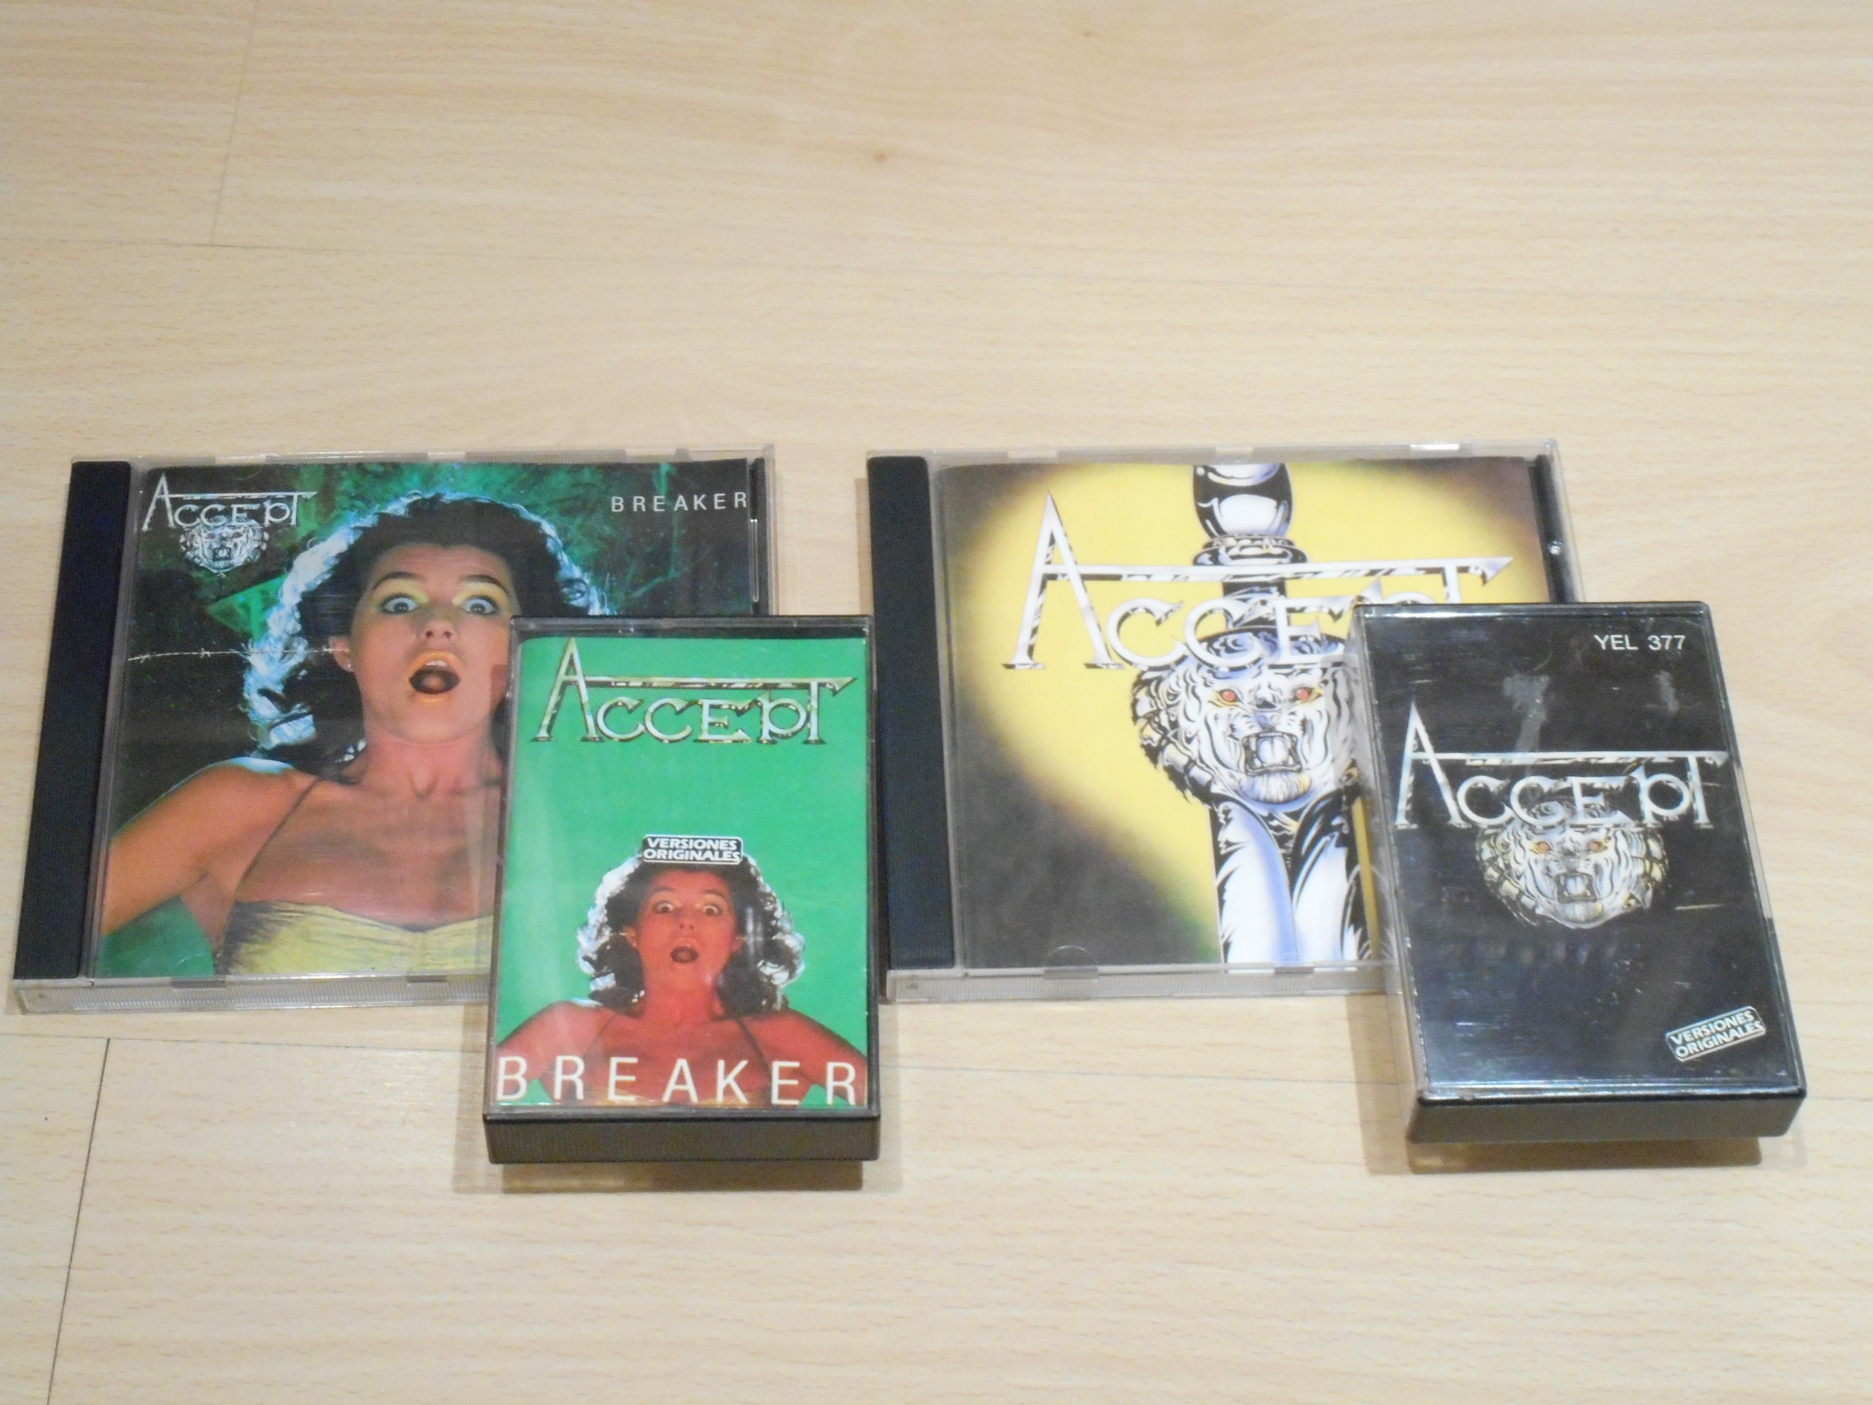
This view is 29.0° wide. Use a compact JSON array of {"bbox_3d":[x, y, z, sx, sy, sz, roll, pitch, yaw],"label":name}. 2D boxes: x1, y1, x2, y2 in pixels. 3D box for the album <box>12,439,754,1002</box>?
[{"bbox_3d":[-0.102,0.003,0.709,0.142,0.010,0.124,-1,55,-3],"label":"album"}]

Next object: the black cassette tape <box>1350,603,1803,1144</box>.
[{"bbox_3d":[0.118,0.030,0.680,0.070,0.017,0.109,-1,55,-2],"label":"black cassette tape"}]

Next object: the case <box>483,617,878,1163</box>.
[{"bbox_3d":[-0.046,0.033,0.673,0.070,0.017,0.109,0,55,-2],"label":"case"}]

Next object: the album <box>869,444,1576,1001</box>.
[{"bbox_3d":[0.059,0.001,0.715,0.142,0.010,0.124,-1,55,-3],"label":"album"}]

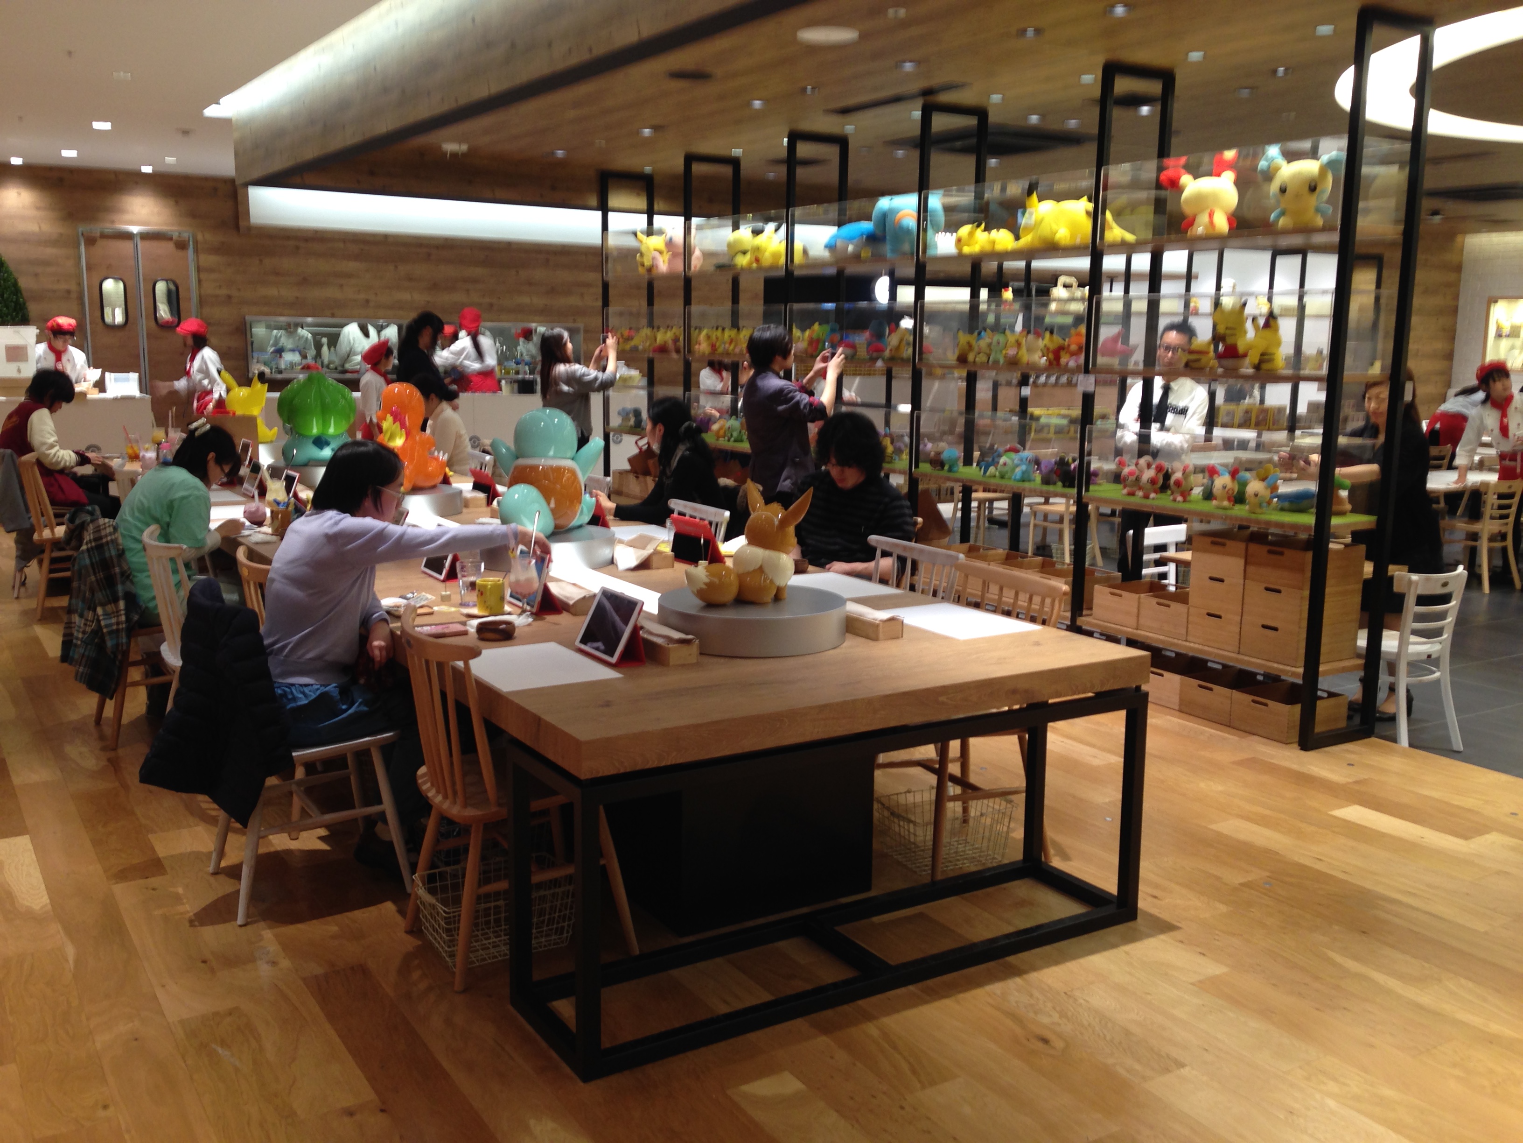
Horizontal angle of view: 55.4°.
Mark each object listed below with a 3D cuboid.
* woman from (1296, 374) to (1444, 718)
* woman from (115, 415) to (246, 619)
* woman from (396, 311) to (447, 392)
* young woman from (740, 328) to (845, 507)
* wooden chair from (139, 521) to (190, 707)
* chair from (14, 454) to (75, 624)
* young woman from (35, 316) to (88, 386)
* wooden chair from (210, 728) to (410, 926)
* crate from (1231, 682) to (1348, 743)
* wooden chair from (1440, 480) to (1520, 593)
[{"bbox_3d":[2.813,-0.110,6.611,0.580,1.605,0.450,-5,11,-32],"label":"woman"},{"bbox_3d":[-2.127,0.011,5.511,0.620,1.160,0.450,-5,11,-32],"label":"woman"},{"bbox_3d":[-2.079,-0.860,9.378,0.420,1.600,0.460,1,10,2],"label":"woman"},{"bbox_3d":[0.181,-0.440,7.209,0.530,1.560,0.450,-7,12,-37],"label":"young woman"},{"bbox_3d":[-1.808,0.283,5.042,0.510,0.835,0.490,-5,12,-31],"label":"wooden chair"},{"bbox_3d":[-3.595,-0.200,7.715,0.510,0.835,0.490,-2,10,-16],"label":"chair"},{"bbox_3d":[-5.599,-1.242,11.675,0.460,1.600,0.350,-5,11,-32],"label":"young woman"},{"bbox_3d":[-1.283,0.464,4.003,0.500,0.830,0.500,-5,11,-32],"label":"wooden chair"},{"bbox_3d":[2.125,0.555,5.828,0.385,0.147,0.275,-5,11,-32],"label":"crate"},{"bbox_3d":[4.890,-0.278,9.900,0.440,0.740,0.480,-5,12,-31],"label":"wooden chair"}]

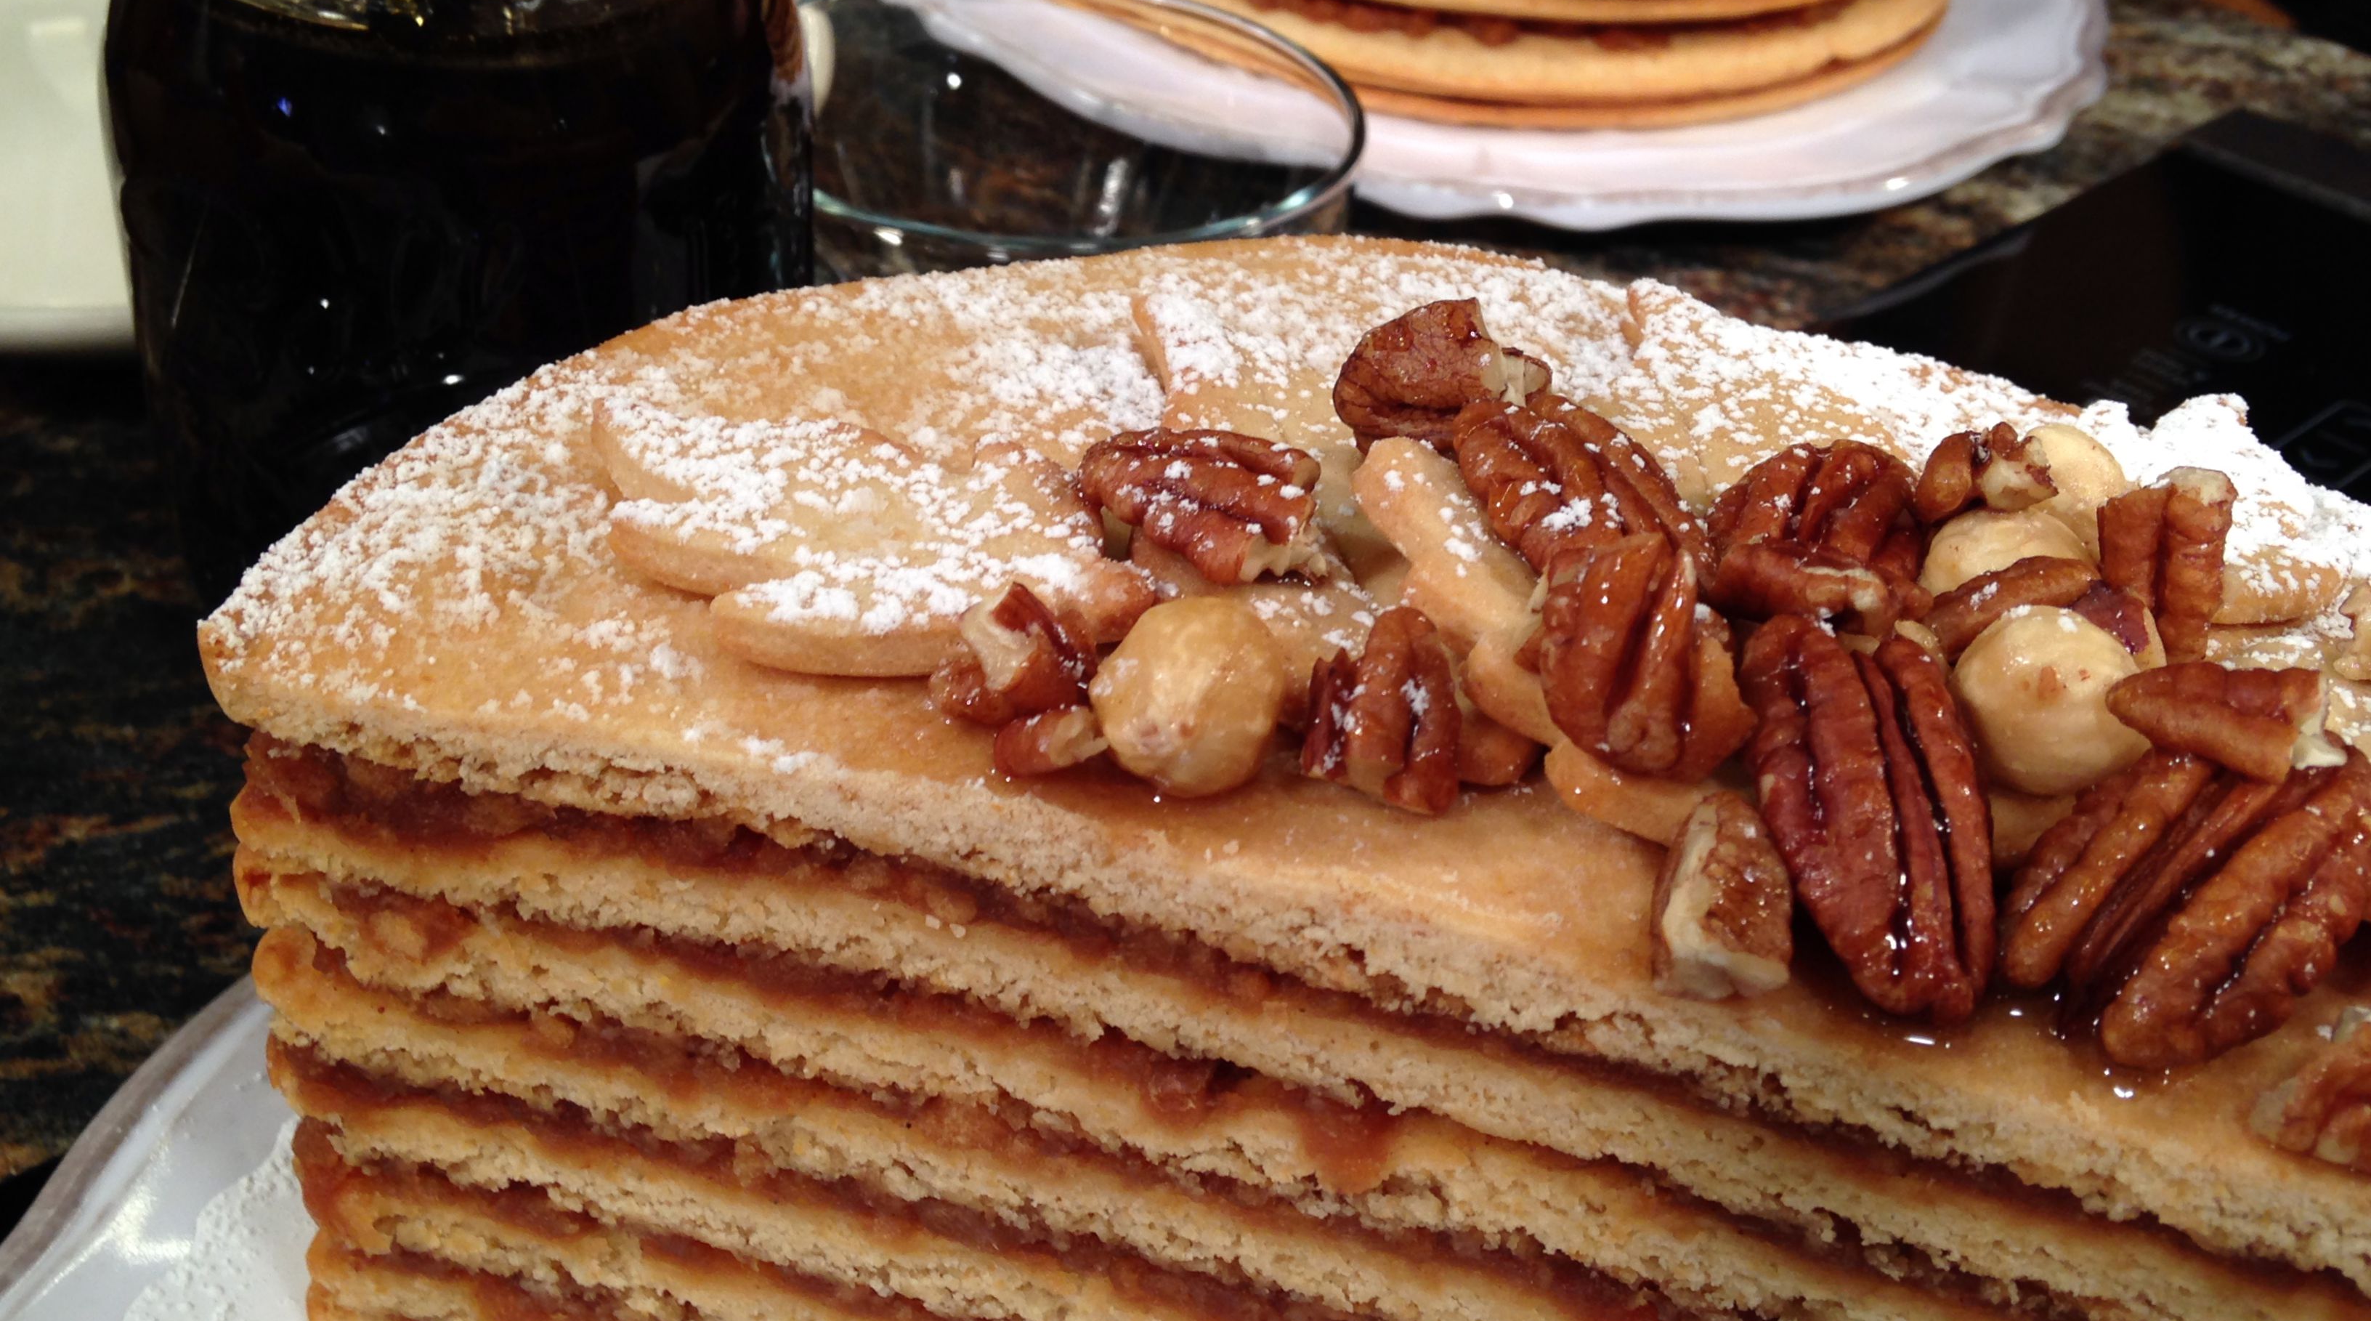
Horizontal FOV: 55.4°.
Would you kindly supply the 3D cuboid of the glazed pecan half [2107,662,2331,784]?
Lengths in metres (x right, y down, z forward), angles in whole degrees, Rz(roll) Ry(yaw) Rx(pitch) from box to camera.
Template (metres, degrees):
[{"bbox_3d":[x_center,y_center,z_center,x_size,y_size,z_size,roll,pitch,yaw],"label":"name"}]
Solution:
[{"bbox_3d":[0.069,0.004,0.151,0.014,0.009,0.009,8,37,2],"label":"glazed pecan half"}]

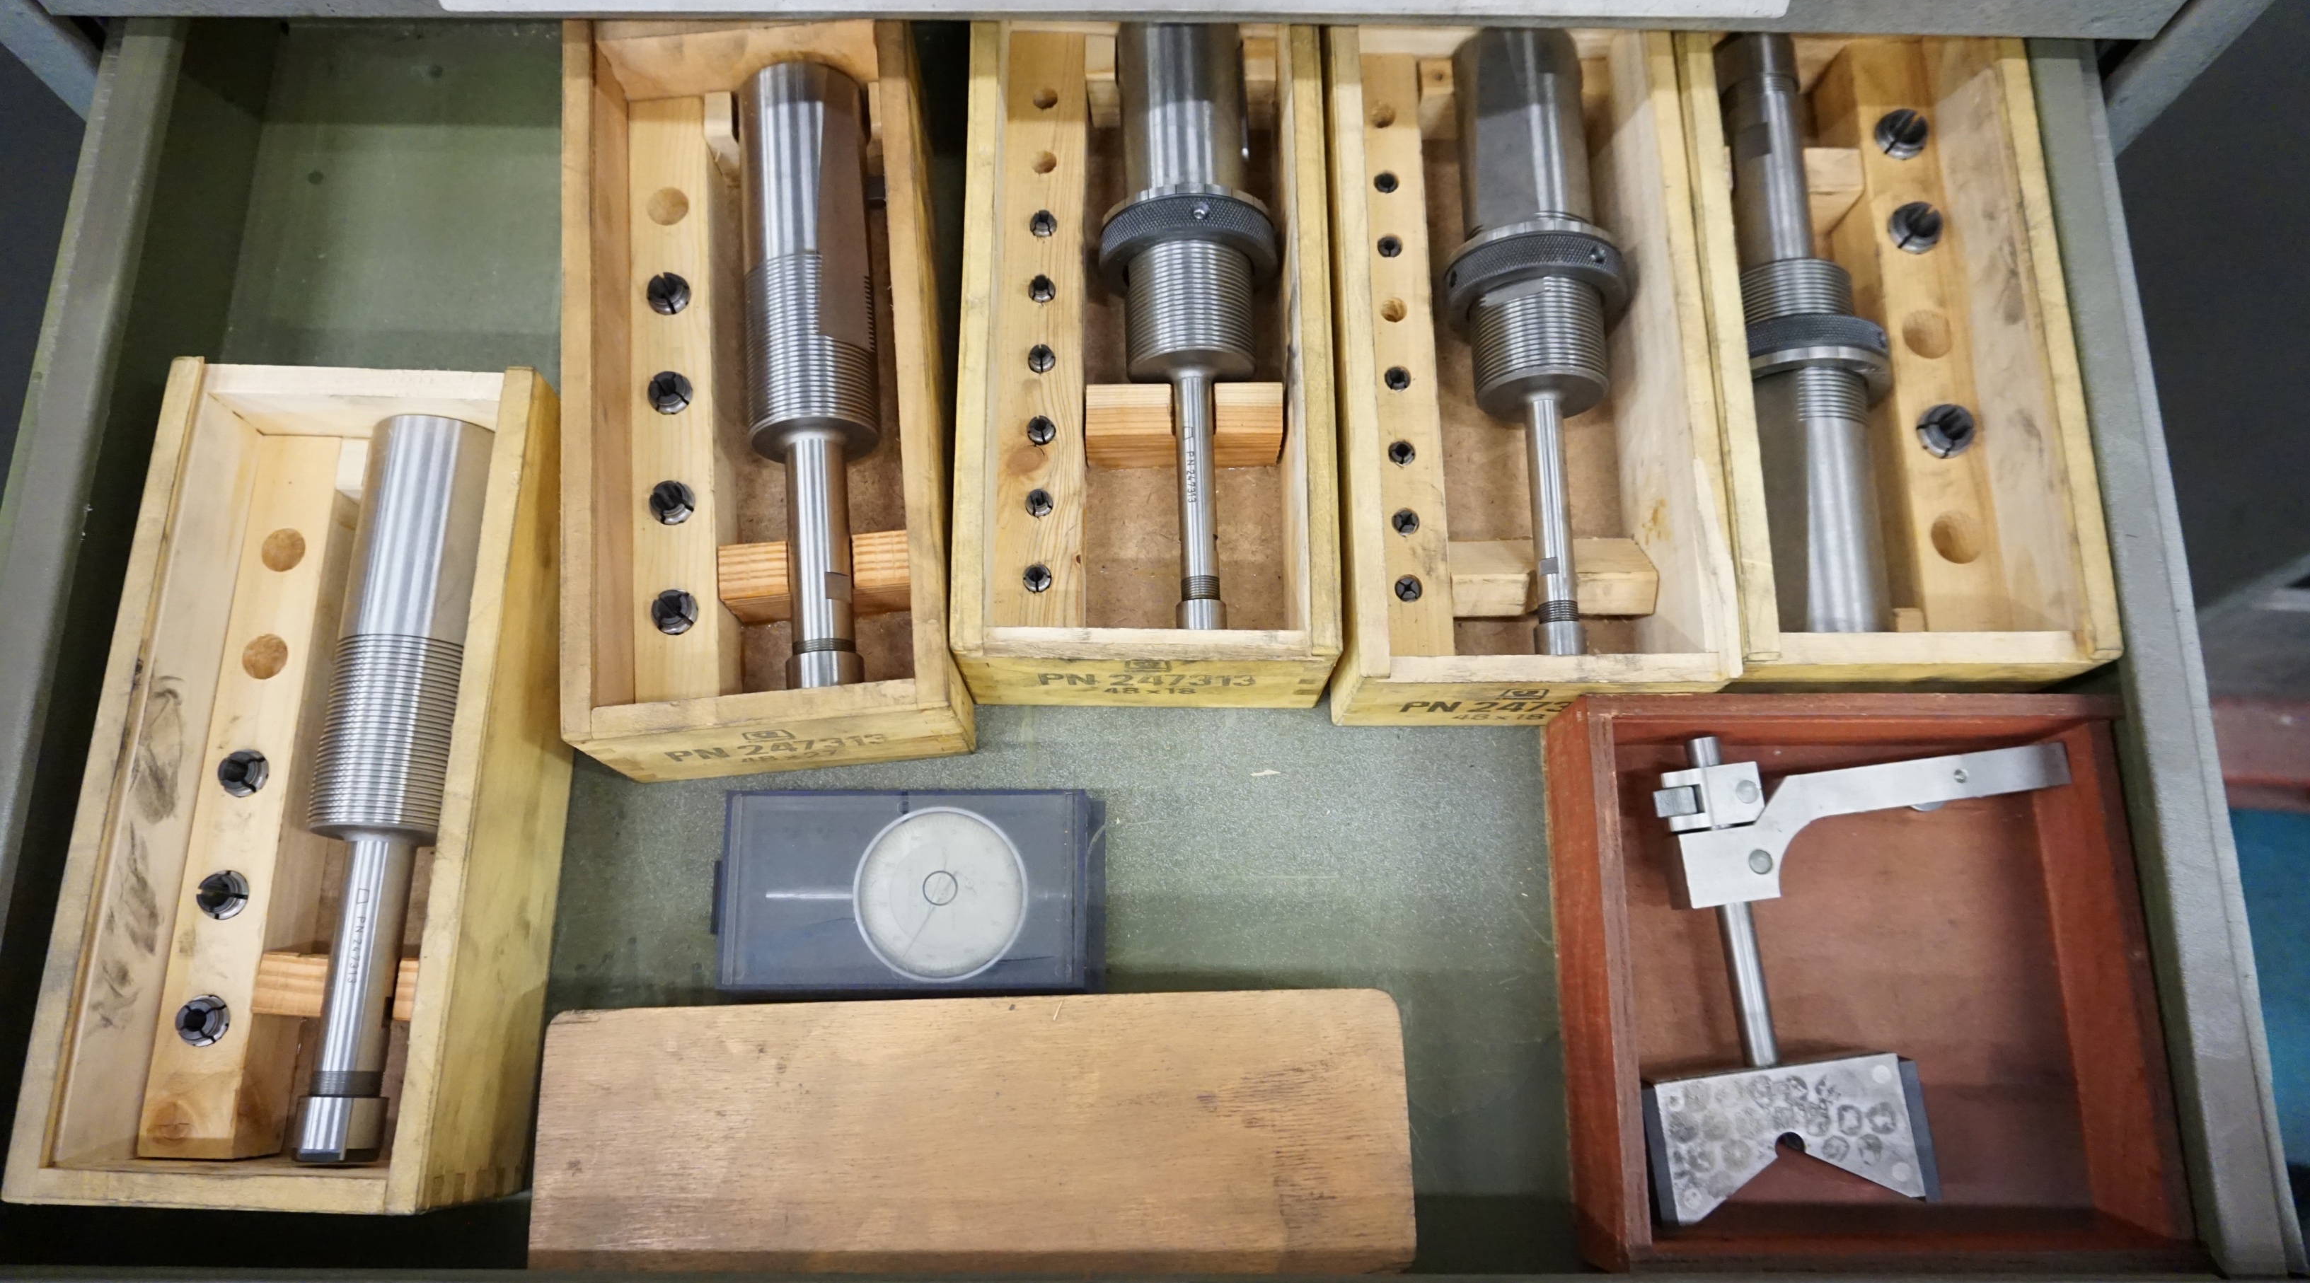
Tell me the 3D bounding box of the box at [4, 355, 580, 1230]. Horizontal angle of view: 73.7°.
[{"bbox_3d":[-0.274,0.046,0.523,0.122,0.077,0.269,1,75,0],"label":"box"}]

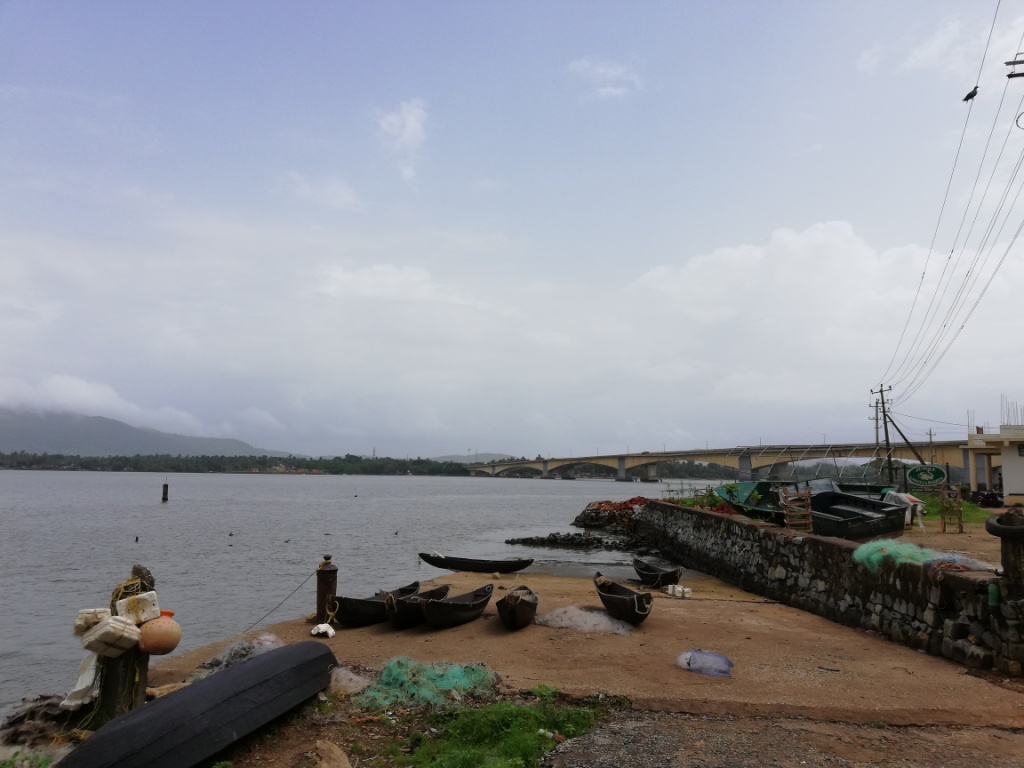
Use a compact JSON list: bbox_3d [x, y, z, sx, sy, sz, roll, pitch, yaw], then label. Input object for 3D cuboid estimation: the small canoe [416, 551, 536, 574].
[{"bbox_3d":[-1.293,6.360,28.300,4.100,0.660,0.750,-1,-6,10],"label":"small canoe"}]

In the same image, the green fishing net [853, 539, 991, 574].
[{"bbox_3d":[6.719,2.877,13.400,0.950,0.400,3.200,0,-6,3],"label":"green fishing net"}]

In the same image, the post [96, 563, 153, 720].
[{"bbox_3d":[-3.755,2.518,7.750,0.500,1.470,0.480,3,-7,-26],"label":"post"}]

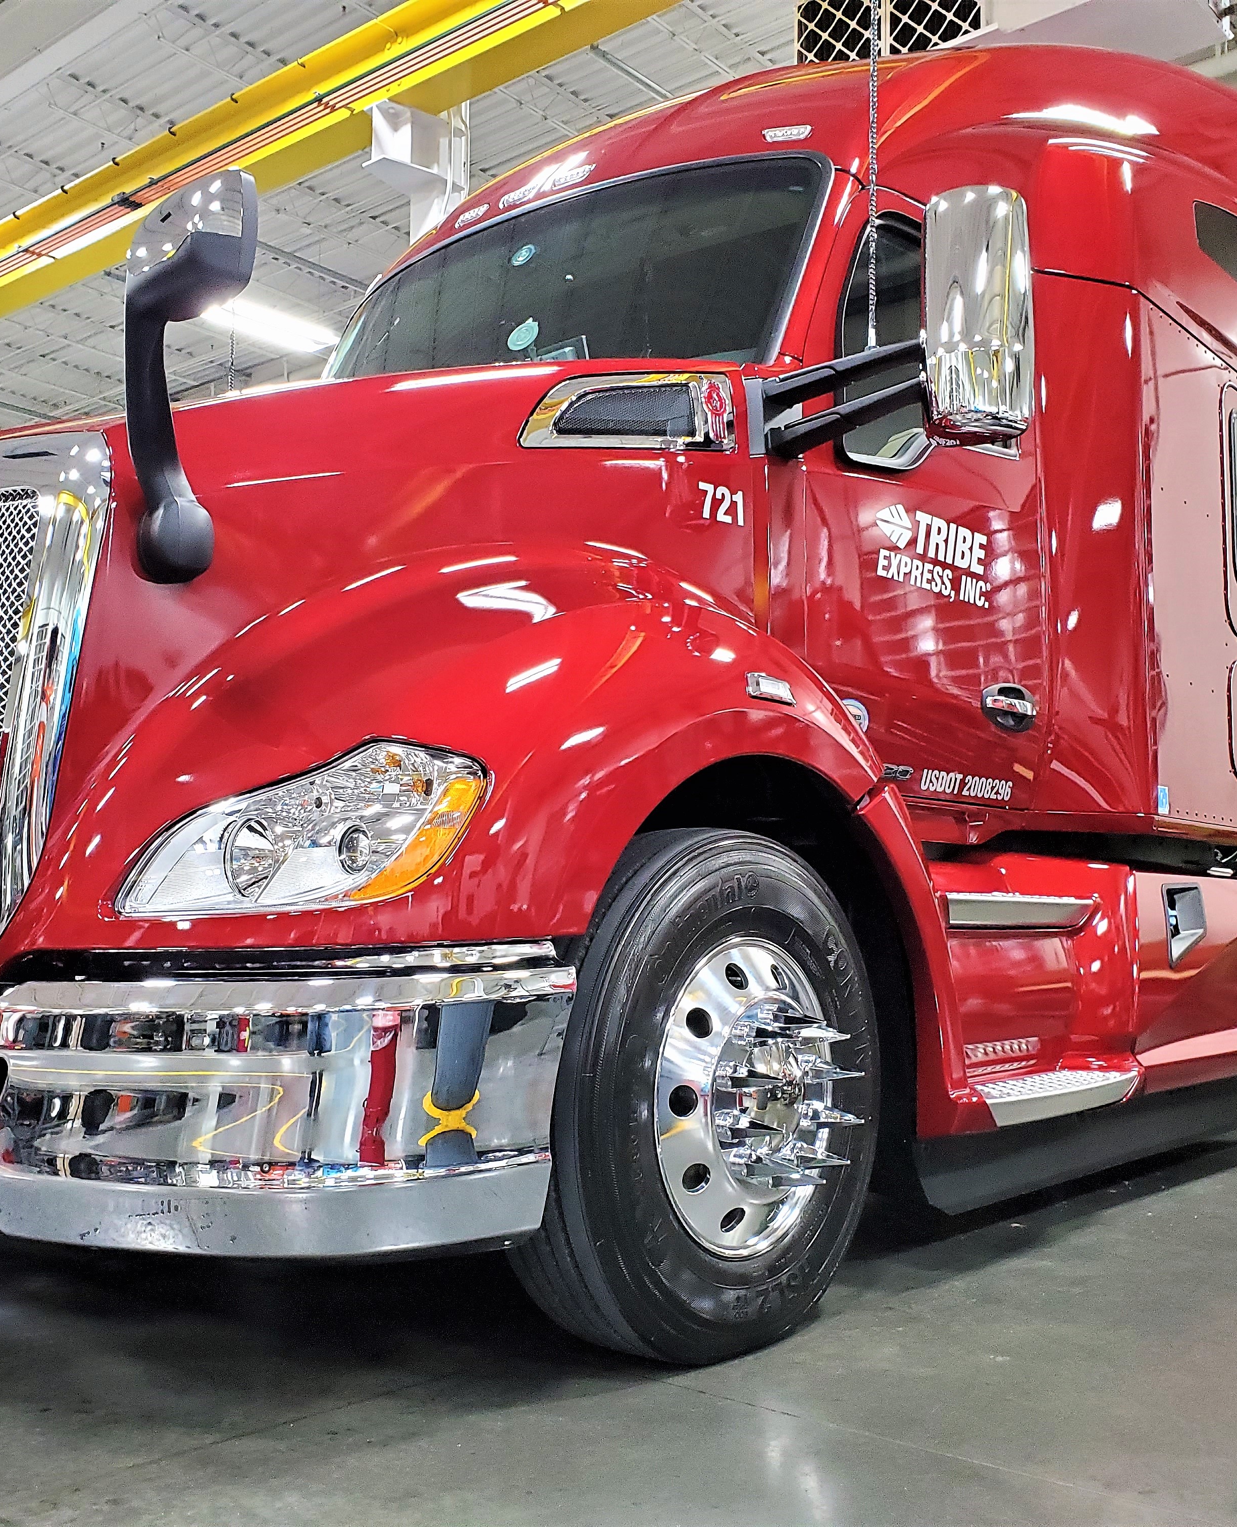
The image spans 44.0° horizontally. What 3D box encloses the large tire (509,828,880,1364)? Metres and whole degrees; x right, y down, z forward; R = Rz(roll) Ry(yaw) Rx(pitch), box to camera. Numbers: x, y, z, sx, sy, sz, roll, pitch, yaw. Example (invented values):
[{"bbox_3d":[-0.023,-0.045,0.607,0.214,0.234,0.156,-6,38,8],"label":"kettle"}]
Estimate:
[{"bbox_3d":[0.159,0.625,2.983,0.290,1.000,1.000,-4,-7,39],"label":"large tire"}]

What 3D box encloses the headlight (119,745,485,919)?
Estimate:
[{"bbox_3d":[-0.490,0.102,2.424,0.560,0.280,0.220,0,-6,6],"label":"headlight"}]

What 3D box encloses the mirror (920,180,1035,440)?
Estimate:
[{"bbox_3d":[0.758,-0.923,3.167,0.240,0.540,0.135,-2,-6,31],"label":"mirror"}]

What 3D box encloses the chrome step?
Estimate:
[{"bbox_3d":[1.070,0.842,3.909,0.190,0.080,0.840,-4,-7,40],"label":"chrome step"}]

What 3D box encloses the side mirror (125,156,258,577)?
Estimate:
[{"bbox_3d":[-0.630,-0.549,2.255,0.370,0.580,0.250,-4,-7,40],"label":"side mirror"}]

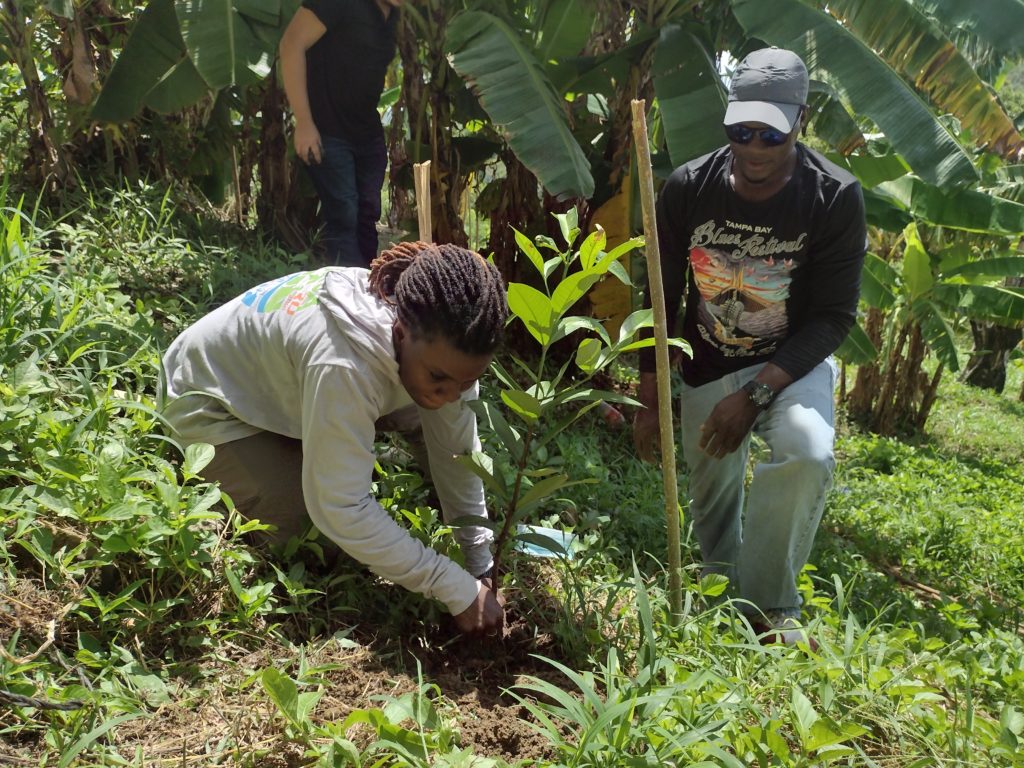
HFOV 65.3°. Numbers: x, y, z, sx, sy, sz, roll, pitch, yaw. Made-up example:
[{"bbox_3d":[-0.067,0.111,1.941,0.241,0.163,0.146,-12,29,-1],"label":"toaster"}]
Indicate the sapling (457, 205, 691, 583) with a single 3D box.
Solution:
[{"bbox_3d":[0.115,0.031,1.520,0.410,0.710,0.380,0,10,0],"label":"sapling"}]

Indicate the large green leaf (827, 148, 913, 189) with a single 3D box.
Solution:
[{"bbox_3d":[1.518,-0.917,3.400,0.420,0.200,0.300,0,10,0],"label":"large green leaf"}]

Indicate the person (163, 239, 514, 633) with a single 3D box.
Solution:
[{"bbox_3d":[-0.363,0.088,1.580,0.780,0.700,0.480,5,11,28],"label":"person"}]

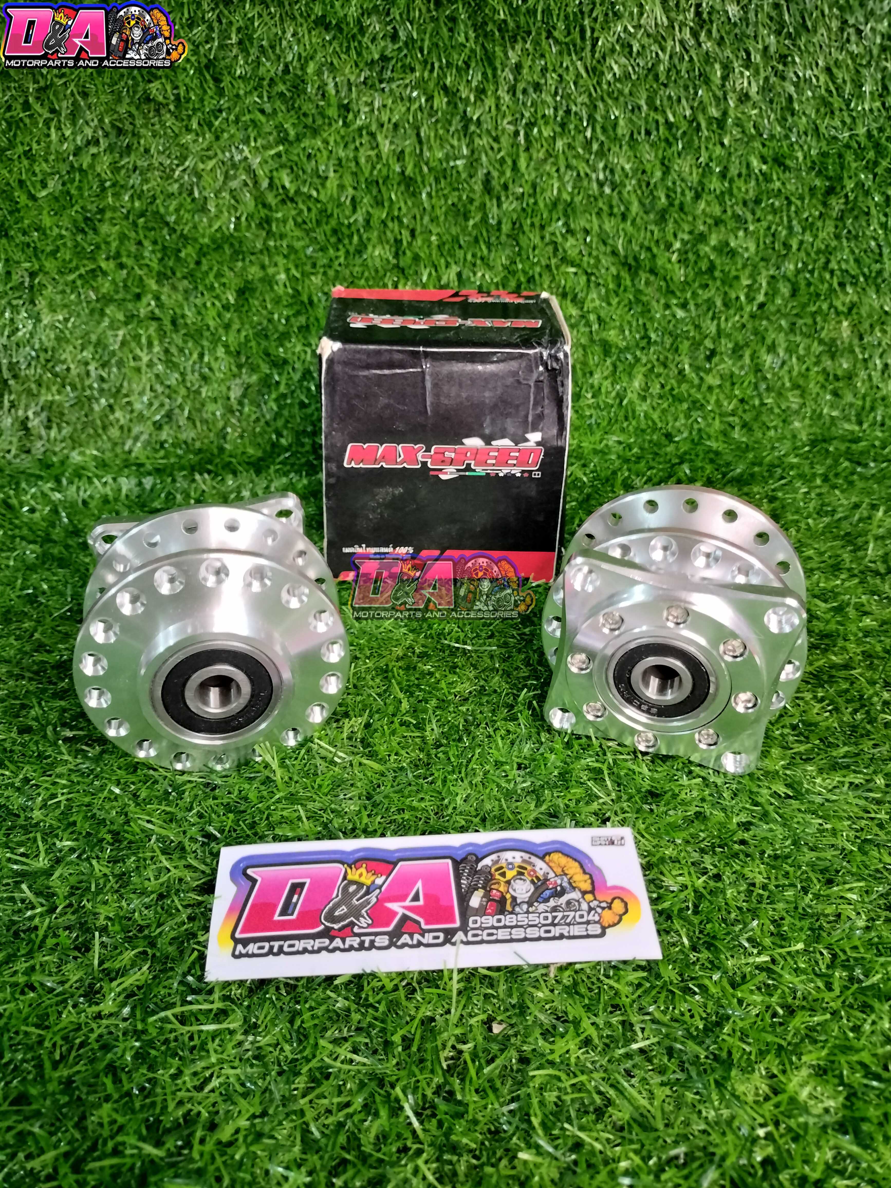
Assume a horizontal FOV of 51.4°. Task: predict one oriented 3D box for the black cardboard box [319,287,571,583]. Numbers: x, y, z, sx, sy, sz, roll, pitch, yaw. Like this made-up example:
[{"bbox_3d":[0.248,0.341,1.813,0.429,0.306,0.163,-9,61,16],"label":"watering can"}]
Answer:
[{"bbox_3d":[-0.002,-0.068,0.398,0.092,0.102,0.079,0,33,-2],"label":"black cardboard box"}]

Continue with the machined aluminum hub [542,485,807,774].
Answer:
[{"bbox_3d":[0.072,0.010,0.294,0.081,0.081,0.061,9,35,16],"label":"machined aluminum hub"}]

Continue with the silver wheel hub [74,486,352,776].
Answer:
[{"bbox_3d":[-0.072,0.013,0.294,0.081,0.081,0.061,-8,34,-10],"label":"silver wheel hub"}]

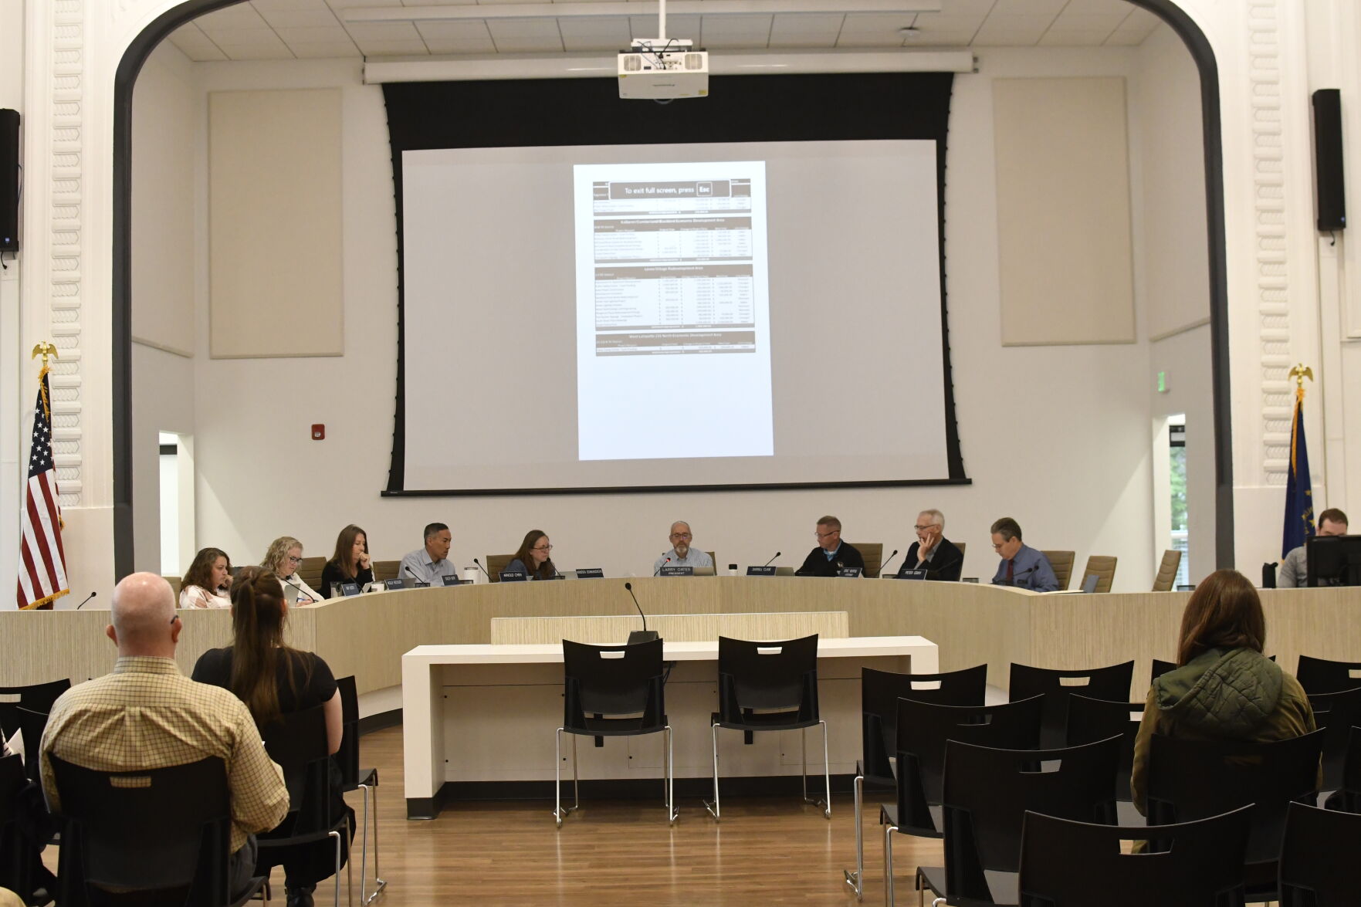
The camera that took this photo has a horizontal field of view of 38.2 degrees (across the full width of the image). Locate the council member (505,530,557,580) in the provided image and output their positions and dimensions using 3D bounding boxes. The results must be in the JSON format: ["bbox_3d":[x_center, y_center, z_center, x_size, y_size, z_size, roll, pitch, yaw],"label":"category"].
[{"bbox_3d":[-1.067,1.212,14.811,0.500,1.269,0.800,0,-2,-38],"label":"council member"}]

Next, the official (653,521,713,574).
[{"bbox_3d":[0.028,1.171,14.844,0.520,1.312,0.800,-1,-1,0],"label":"official"}]

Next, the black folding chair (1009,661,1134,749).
[{"bbox_3d":[1.438,1.191,7.451,0.520,0.835,0.570,-1,-1,-2],"label":"black folding chair"}]

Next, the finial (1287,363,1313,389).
[{"bbox_3d":[4.012,-0.502,12.715,0.160,0.165,0.075,-1,-1,0],"label":"finial"}]

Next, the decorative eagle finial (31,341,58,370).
[{"bbox_3d":[-4.343,-0.672,13.425,0.180,0.195,0.075,-1,-2,0],"label":"decorative eagle finial"}]

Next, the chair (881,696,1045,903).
[{"bbox_3d":[0.910,1.183,6.289,0.520,0.845,0.560,-1,-2,0],"label":"chair"}]

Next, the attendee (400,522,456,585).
[{"bbox_3d":[-1.743,1.168,14.021,0.800,1.341,0.550,-2,-2,43],"label":"attendee"}]

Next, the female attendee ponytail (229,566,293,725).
[{"bbox_3d":[-1.354,0.620,6.346,0.205,0.510,0.210,-2,-2,14],"label":"female attendee ponytail"}]

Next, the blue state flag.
[{"bbox_3d":[4.284,0.235,13.596,0.270,1.360,0.210,-1,-2,0],"label":"blue state flag"}]

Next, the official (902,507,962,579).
[{"bbox_3d":[1.696,1.074,13.521,0.800,1.376,0.550,0,-2,-43],"label":"official"}]

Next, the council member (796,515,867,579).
[{"bbox_3d":[1.087,1.133,14.074,0.510,1.350,0.700,-2,-2,18],"label":"council member"}]

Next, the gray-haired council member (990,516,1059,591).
[{"bbox_3d":[2.074,1.069,11.825,0.500,1.320,0.700,-2,-2,38],"label":"gray-haired council member"}]

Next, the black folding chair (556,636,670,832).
[{"bbox_3d":[-0.294,1.267,9.146,0.520,0.835,0.570,-1,-1,1],"label":"black folding chair"}]

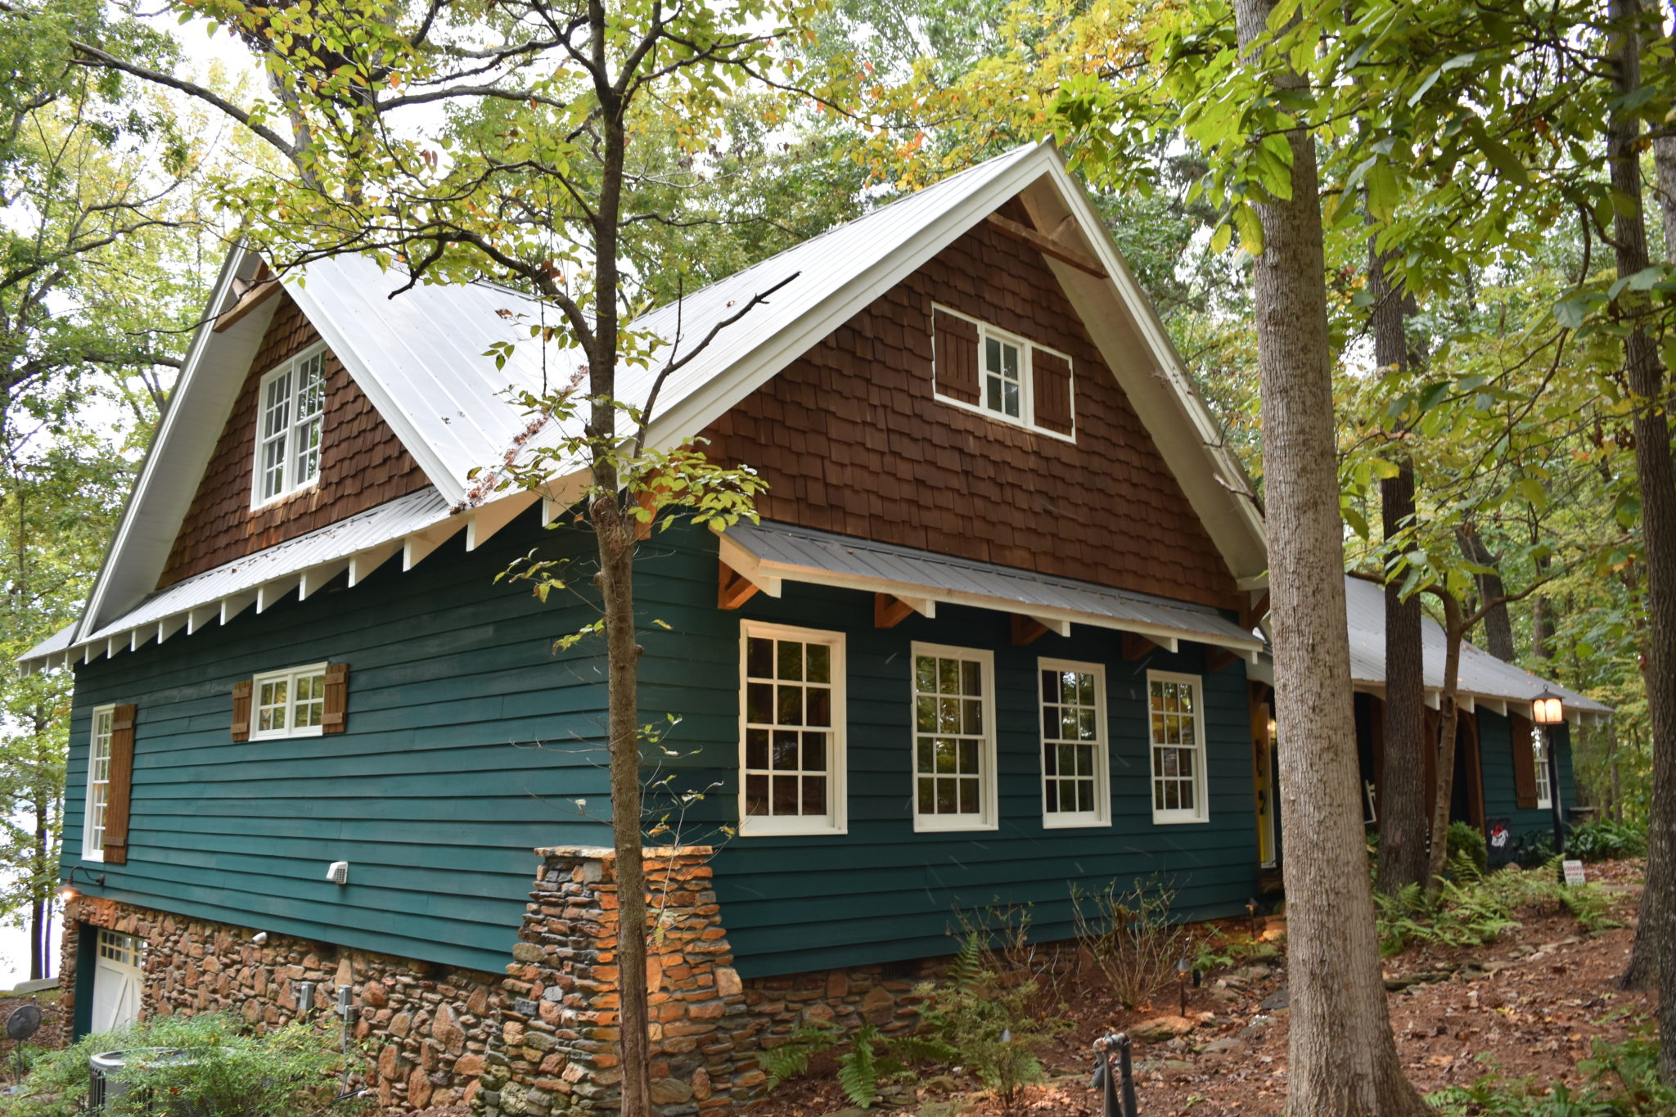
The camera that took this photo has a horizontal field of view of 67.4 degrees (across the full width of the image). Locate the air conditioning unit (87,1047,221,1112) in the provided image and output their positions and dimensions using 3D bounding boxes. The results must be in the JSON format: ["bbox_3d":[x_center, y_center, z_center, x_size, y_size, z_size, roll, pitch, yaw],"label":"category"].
[{"bbox_3d":[-5.294,4.334,9.824,0.860,0.820,0.860,10,-15,-44],"label":"air conditioning unit"}]

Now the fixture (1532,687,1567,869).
[{"bbox_3d":[7.847,2.444,13.706,0.260,2.085,0.260,0,-11,-4],"label":"fixture"}]

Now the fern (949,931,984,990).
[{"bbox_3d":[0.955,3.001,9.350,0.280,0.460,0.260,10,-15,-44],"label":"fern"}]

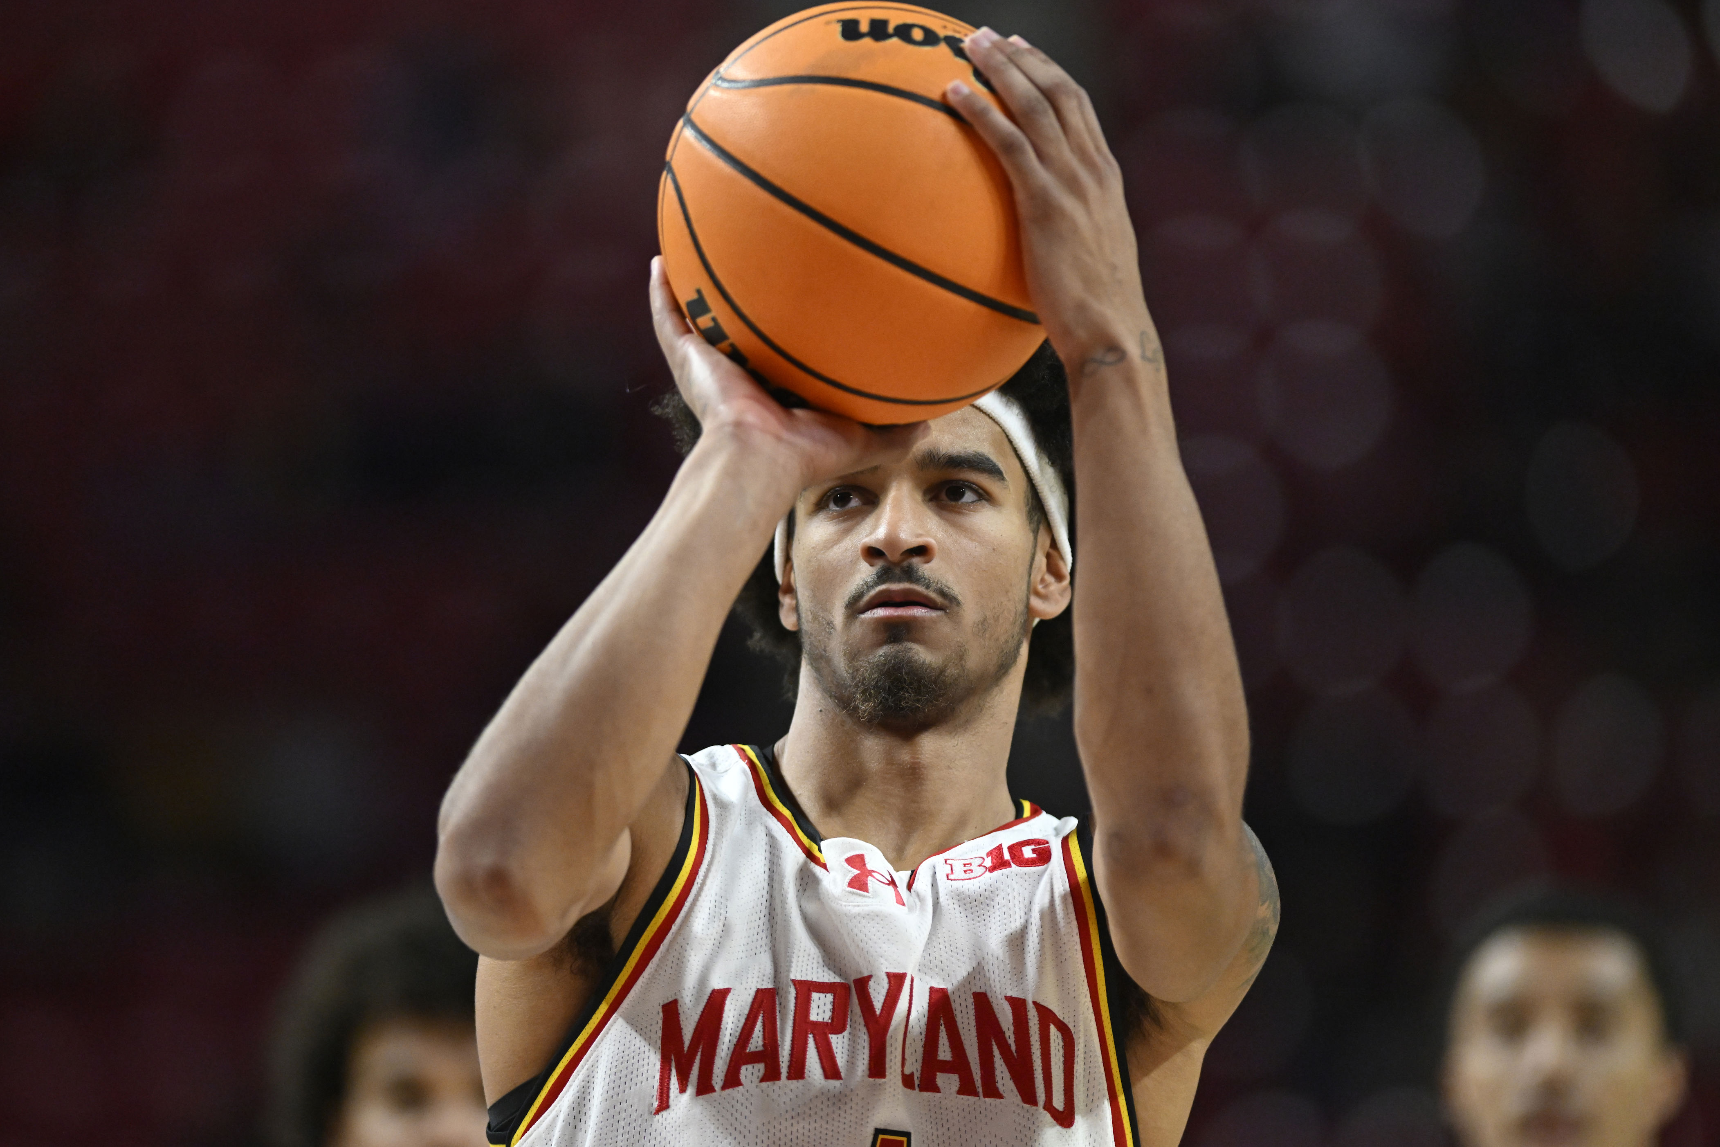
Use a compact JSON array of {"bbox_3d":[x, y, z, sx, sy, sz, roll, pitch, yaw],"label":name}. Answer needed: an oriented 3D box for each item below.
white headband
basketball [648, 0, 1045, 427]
[{"bbox_3d":[0.037,-0.035,8.360,0.176,0.060,0.195,-3,-42,8],"label":"white headband"},{"bbox_3d":[0.007,-0.204,8.130,0.241,0.241,0.241,0,-7,0],"label":"basketball"}]

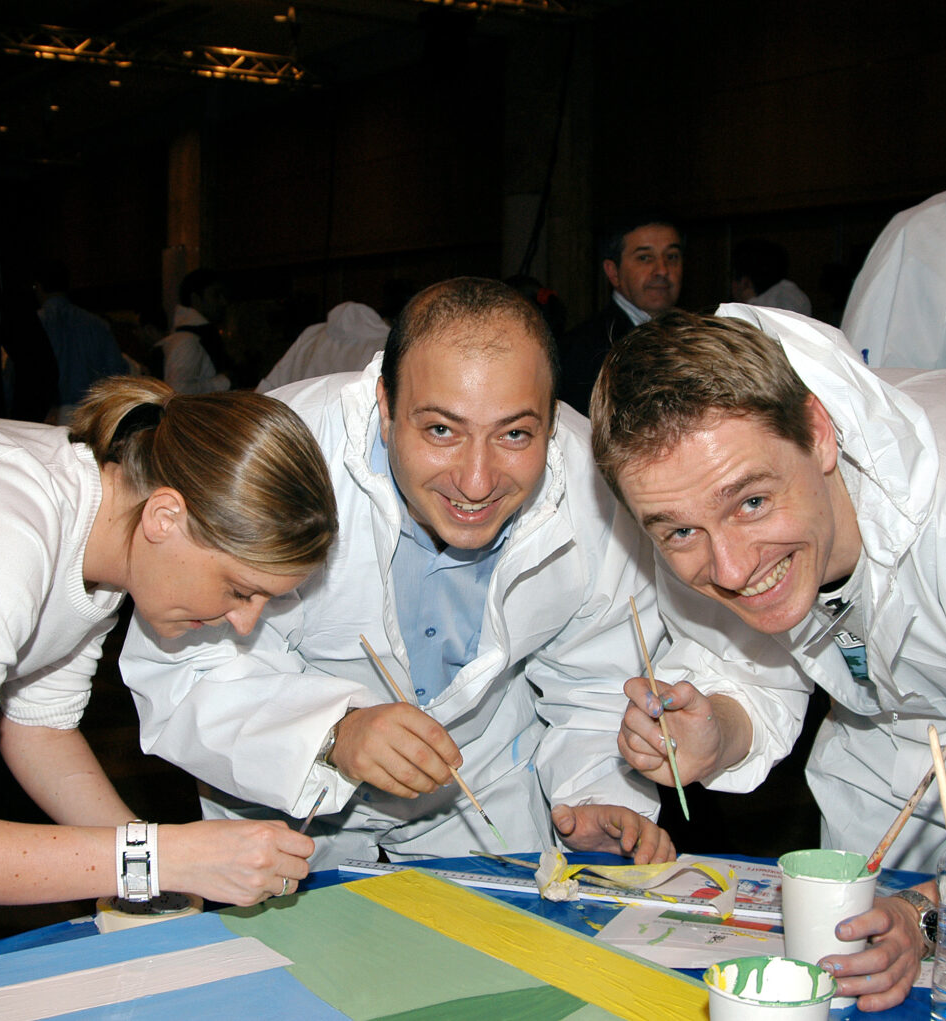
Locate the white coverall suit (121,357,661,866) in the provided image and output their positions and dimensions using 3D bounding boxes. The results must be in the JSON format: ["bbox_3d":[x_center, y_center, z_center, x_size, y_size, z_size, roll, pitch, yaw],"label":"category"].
[{"bbox_3d":[-0.085,0.430,1.690,0.570,1.180,0.660,-1,5,-6],"label":"white coverall suit"}]

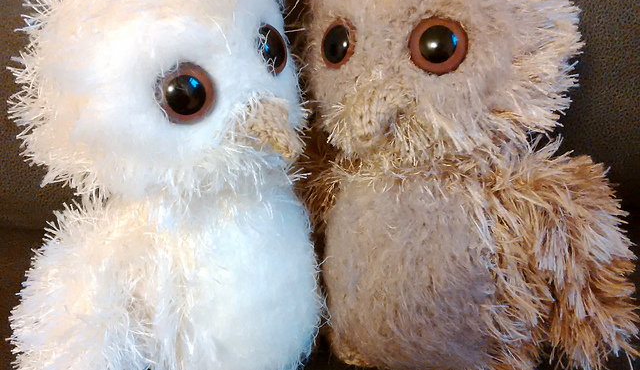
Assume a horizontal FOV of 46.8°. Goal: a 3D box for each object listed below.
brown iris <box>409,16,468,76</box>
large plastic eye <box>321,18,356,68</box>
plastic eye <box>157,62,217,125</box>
[{"bbox_3d":[0.048,-0.056,0.297,0.024,0.024,0.008,1,5,9],"label":"brown iris"},{"bbox_3d":[0.008,-0.061,0.317,0.008,0.024,0.024,0,4,-43],"label":"large plastic eye"},{"bbox_3d":[-0.051,-0.035,0.285,0.024,0.024,0.008,-1,6,-12],"label":"plastic eye"}]

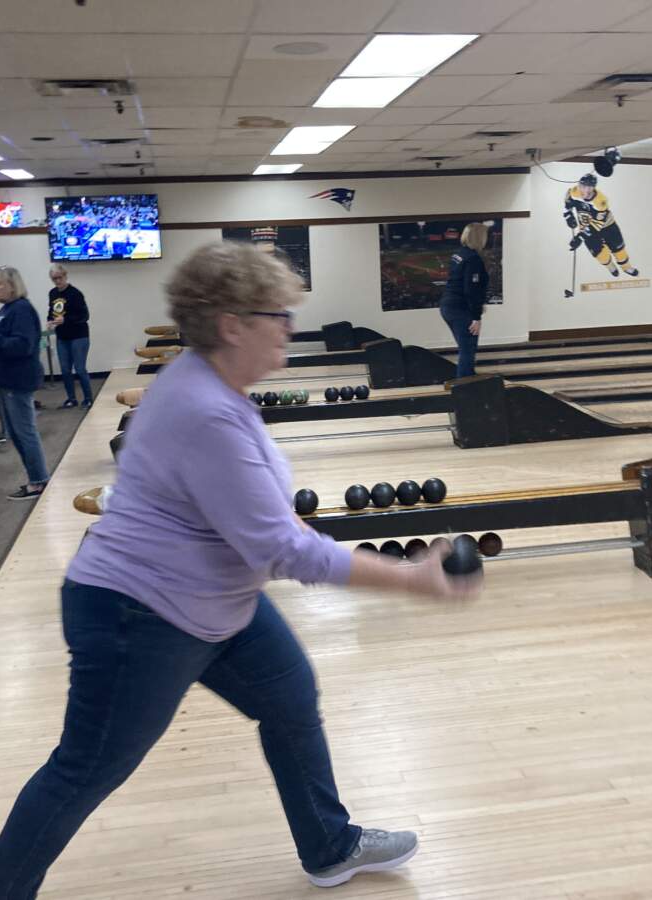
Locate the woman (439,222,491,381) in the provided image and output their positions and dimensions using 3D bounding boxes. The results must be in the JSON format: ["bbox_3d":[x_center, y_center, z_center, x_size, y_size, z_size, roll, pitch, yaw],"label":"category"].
[{"bbox_3d":[1.319,-1.259,9.236,0.370,1.745,0.460,-11,15,-39],"label":"woman"}]

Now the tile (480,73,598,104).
[{"bbox_3d":[1.483,-2.613,7.006,0.610,0.025,1.220,-4,12,-8],"label":"tile"}]

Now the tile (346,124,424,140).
[{"bbox_3d":[0.513,-3.040,9.285,0.610,0.025,1.220,-4,12,-8],"label":"tile"}]

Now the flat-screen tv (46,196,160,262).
[{"bbox_3d":[-2.972,-2.973,13.037,1.480,0.840,0.070,-3,12,-6],"label":"flat-screen tv"}]

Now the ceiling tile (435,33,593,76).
[{"bbox_3d":[1.065,-2.343,5.737,0.610,0.025,1.220,-4,12,-8],"label":"ceiling tile"}]

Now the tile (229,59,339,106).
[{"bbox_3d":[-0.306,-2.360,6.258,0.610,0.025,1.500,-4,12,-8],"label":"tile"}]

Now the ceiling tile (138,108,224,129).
[{"bbox_3d":[-1.163,-2.690,7.837,0.610,0.025,1.220,-4,12,-8],"label":"ceiling tile"}]

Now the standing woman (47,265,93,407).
[{"bbox_3d":[-2.739,-1.208,10.368,0.460,1.528,0.350,3,12,23],"label":"standing woman"}]

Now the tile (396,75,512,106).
[{"bbox_3d":[0.881,-2.575,6.920,0.610,0.025,1.220,-4,12,-8],"label":"tile"}]

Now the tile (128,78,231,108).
[{"bbox_3d":[-0.953,-2.382,6.470,0.610,0.025,1.220,-4,12,-8],"label":"tile"}]

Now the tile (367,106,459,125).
[{"bbox_3d":[0.697,-2.808,8.103,0.610,0.025,1.220,-4,12,-8],"label":"tile"}]

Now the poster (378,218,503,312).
[{"bbox_3d":[1.660,-2.626,13.802,1.770,1.200,0.015,-3,12,-6],"label":"poster"}]

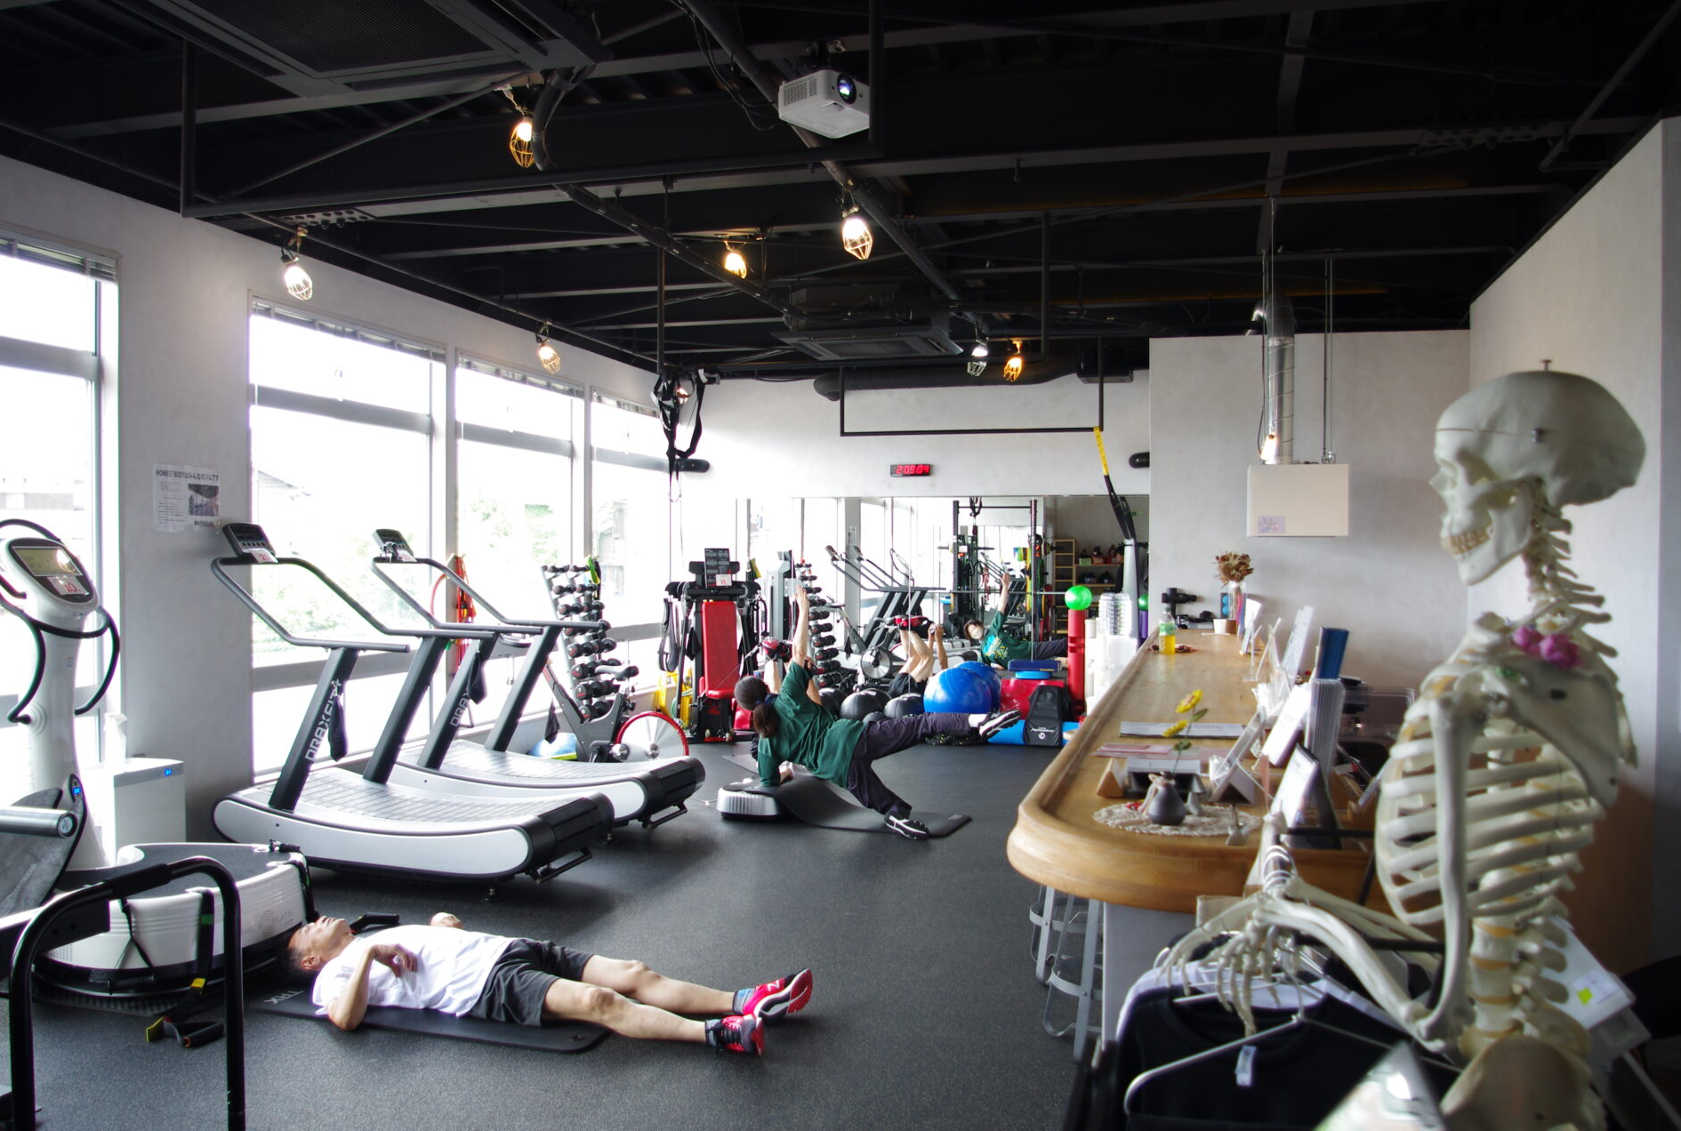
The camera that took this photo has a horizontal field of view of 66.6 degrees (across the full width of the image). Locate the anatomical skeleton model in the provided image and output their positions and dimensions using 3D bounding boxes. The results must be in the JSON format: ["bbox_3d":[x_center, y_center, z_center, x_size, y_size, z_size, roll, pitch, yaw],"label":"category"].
[{"bbox_3d":[0.597,0.622,1.339,0.500,1.645,0.430,1,0,38],"label":"anatomical skeleton model"}]

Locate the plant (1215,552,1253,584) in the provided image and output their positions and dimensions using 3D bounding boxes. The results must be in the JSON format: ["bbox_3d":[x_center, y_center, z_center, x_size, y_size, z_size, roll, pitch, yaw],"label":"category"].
[{"bbox_3d":[2.263,0.019,7.350,0.220,0.190,0.200,0,0,16],"label":"plant"}]

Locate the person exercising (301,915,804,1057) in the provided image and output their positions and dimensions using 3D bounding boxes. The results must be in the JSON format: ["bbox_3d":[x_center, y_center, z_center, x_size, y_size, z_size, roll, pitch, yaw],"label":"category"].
[{"bbox_3d":[-0.998,1.295,4.102,1.800,0.250,0.640,0,0,18],"label":"person exercising"}]

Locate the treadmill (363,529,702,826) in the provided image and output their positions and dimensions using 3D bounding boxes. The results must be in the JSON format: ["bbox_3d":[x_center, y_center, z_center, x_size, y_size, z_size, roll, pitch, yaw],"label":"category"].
[{"bbox_3d":[-1.700,0.594,7.016,1.780,1.580,0.810,0,0,16],"label":"treadmill"}]

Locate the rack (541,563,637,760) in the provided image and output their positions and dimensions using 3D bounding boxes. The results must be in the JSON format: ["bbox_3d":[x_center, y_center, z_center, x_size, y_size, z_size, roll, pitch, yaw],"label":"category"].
[{"bbox_3d":[-1.721,0.682,8.817,0.570,1.400,0.700,0,0,16],"label":"rack"}]

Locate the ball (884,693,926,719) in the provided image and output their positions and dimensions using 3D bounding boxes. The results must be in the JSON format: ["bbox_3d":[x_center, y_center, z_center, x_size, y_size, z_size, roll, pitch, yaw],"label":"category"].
[{"bbox_3d":[0.528,1.214,10.430,0.340,0.340,0.340,0,0,0],"label":"ball"}]

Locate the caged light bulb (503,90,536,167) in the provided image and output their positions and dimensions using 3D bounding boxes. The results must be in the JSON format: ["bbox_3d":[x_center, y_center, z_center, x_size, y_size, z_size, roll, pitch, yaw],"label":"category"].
[{"bbox_3d":[-1.242,-1.693,4.950,0.125,0.295,0.115,0,0,16],"label":"caged light bulb"}]

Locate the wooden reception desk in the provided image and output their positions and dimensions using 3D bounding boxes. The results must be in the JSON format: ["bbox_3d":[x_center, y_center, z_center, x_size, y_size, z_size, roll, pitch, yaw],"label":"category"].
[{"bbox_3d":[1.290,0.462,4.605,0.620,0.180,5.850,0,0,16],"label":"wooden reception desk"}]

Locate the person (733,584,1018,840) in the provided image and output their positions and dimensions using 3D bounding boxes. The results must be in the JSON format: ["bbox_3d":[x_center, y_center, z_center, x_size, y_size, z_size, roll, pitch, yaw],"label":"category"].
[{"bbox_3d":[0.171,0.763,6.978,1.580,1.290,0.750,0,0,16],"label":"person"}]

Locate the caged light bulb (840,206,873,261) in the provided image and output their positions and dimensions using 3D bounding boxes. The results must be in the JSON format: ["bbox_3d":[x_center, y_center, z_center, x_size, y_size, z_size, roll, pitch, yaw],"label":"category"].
[{"bbox_3d":[0.076,-1.570,6.050,0.150,0.260,0.150,0,1,-45],"label":"caged light bulb"}]

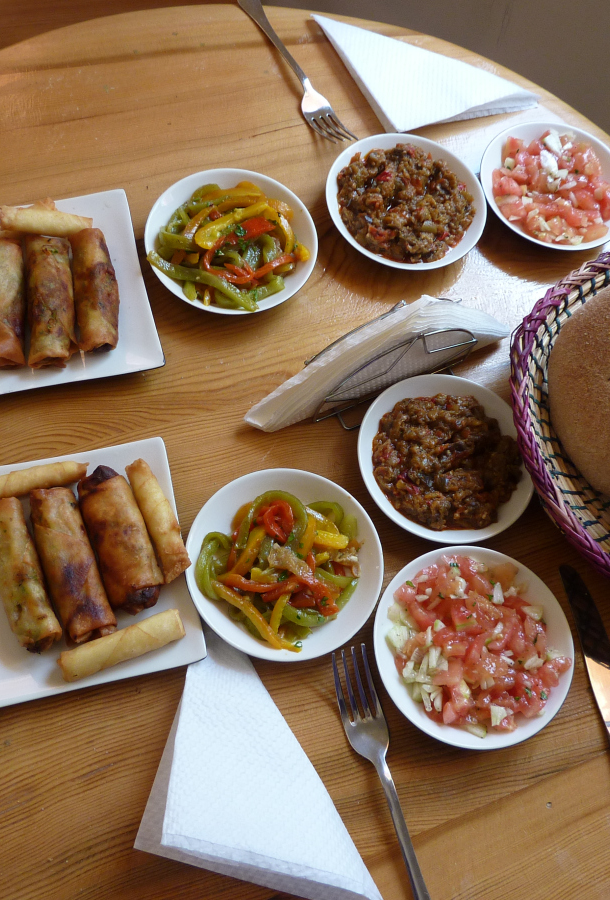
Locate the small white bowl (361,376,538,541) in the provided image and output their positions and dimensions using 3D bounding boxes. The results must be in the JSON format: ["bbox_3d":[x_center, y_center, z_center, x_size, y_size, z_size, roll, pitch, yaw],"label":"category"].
[{"bbox_3d":[0.093,0.009,0.591,0.123,0.029,0.123,3,68,-7],"label":"small white bowl"}]

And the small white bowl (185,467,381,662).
[{"bbox_3d":[-0.013,0.074,0.550,0.123,0.029,0.123,3,68,-7],"label":"small white bowl"}]

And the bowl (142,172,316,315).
[{"bbox_3d":[-0.054,-0.145,0.632,0.123,0.029,0.123,3,68,-7],"label":"bowl"}]

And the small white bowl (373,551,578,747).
[{"bbox_3d":[0.102,0.124,0.546,0.123,0.029,0.123,3,68,-7],"label":"small white bowl"}]

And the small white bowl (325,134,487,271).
[{"bbox_3d":[0.075,-0.183,0.665,0.123,0.029,0.123,3,68,-7],"label":"small white bowl"}]

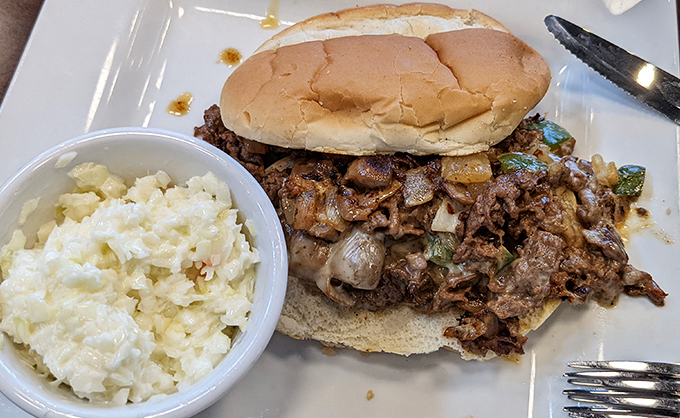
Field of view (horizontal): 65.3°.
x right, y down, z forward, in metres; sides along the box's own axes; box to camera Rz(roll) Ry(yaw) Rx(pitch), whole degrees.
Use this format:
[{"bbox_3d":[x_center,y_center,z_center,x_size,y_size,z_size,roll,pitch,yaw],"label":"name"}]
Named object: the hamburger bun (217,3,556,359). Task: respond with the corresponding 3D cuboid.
[{"bbox_3d":[0.021,-0.019,0.226,0.143,0.065,0.151,1,71,-5],"label":"hamburger bun"}]

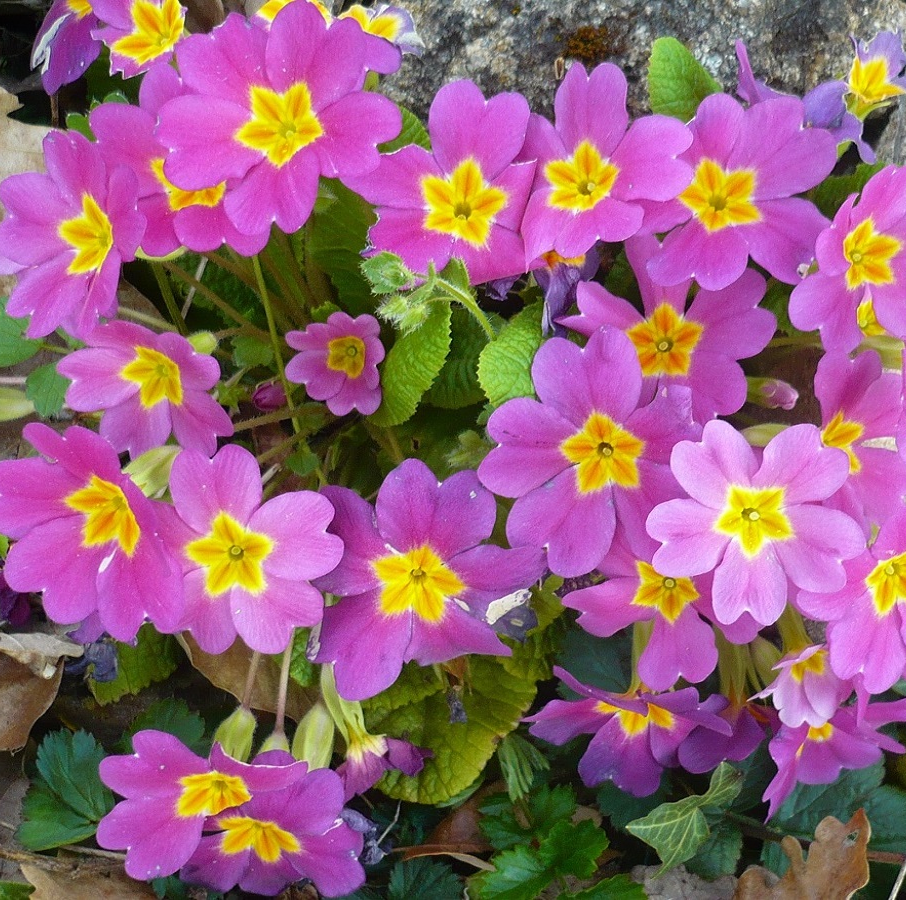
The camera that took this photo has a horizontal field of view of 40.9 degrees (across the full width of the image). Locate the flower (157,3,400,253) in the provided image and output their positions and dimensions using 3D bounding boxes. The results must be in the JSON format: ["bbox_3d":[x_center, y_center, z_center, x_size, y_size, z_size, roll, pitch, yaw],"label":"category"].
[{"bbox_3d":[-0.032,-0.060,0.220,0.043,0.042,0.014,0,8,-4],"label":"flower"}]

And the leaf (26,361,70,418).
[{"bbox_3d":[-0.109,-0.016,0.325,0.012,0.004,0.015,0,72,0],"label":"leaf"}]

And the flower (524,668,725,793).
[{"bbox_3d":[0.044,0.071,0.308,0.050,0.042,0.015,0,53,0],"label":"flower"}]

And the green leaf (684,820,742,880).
[{"bbox_3d":[0.062,0.096,0.295,0.015,0.004,0.018,-6,76,-7],"label":"green leaf"}]

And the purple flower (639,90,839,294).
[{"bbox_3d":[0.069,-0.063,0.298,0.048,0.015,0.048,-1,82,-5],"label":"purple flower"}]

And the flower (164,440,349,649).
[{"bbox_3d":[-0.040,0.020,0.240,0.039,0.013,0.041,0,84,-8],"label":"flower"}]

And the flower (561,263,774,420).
[{"bbox_3d":[0.048,-0.025,0.272,0.047,0.040,0.015,6,7,5],"label":"flower"}]

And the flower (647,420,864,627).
[{"bbox_3d":[0.062,0.015,0.247,0.043,0.015,0.041,6,93,5],"label":"flower"}]

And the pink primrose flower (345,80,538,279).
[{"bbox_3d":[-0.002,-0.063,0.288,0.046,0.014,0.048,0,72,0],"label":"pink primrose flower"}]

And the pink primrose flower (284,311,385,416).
[{"bbox_3d":[-0.029,-0.021,0.300,0.025,0.026,0.010,16,13,14],"label":"pink primrose flower"}]

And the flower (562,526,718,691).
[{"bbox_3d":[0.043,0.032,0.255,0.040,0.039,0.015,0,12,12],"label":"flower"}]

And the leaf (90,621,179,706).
[{"bbox_3d":[-0.076,0.048,0.290,0.022,0.007,0.027,-6,69,-2],"label":"leaf"}]

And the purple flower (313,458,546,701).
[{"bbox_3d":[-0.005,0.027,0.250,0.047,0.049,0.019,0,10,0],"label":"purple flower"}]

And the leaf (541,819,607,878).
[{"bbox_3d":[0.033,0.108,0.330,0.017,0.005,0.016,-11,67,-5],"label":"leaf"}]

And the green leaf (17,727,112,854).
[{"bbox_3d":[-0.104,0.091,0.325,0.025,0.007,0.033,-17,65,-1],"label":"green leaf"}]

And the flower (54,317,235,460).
[{"bbox_3d":[-0.072,-0.014,0.285,0.040,0.035,0.015,11,21,9],"label":"flower"}]

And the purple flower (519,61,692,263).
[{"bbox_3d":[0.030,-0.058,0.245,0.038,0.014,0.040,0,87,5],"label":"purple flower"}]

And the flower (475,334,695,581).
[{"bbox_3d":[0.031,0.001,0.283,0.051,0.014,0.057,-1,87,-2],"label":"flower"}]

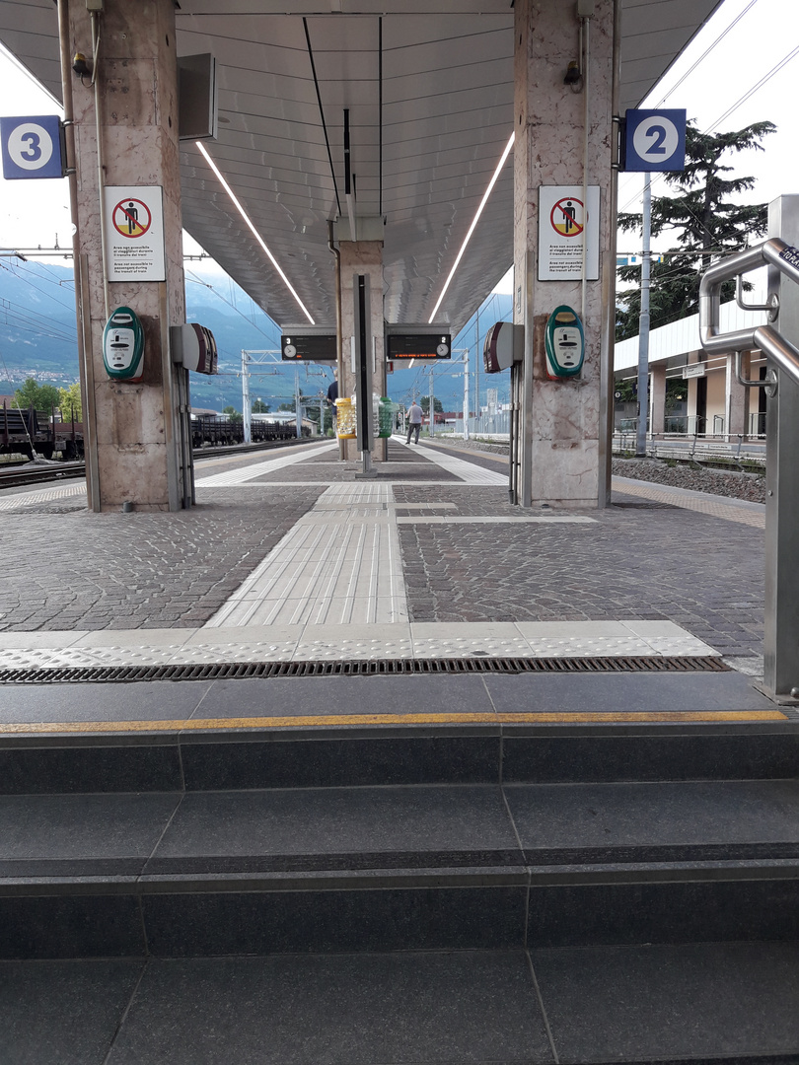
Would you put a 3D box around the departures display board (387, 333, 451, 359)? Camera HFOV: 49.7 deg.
[{"bbox_3d":[0.433,-3.989,18.591,1.360,0.519,0.250,-1,7,-1],"label":"departures display board"}]

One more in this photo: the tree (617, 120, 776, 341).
[{"bbox_3d":[19.632,-16.405,56.872,10.955,20.287,10.955,-1,7,-1],"label":"tree"}]

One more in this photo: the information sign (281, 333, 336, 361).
[{"bbox_3d":[-1.837,-3.958,18.547,1.356,0.518,0.250,-1,7,-1],"label":"information sign"}]

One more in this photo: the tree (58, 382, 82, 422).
[{"bbox_3d":[-28.673,-10.592,76.708,3.750,5.692,3.750,-1,7,-1],"label":"tree"}]

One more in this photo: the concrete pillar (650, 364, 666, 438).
[{"bbox_3d":[12.061,-6.099,40.350,0.630,3.480,0.480,-1,7,-1],"label":"concrete pillar"}]

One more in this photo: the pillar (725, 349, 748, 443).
[{"bbox_3d":[12.491,-5.090,31.902,0.630,3.480,0.480,-1,7,-1],"label":"pillar"}]

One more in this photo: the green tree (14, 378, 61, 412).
[{"bbox_3d":[-33.795,-11.318,80.544,4.130,6.313,4.130,-1,7,-1],"label":"green tree"}]

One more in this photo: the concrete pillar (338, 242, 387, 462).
[{"bbox_3d":[-0.685,-3.431,16.576,0.886,4.069,0.600,-1,7,-1],"label":"concrete pillar"}]

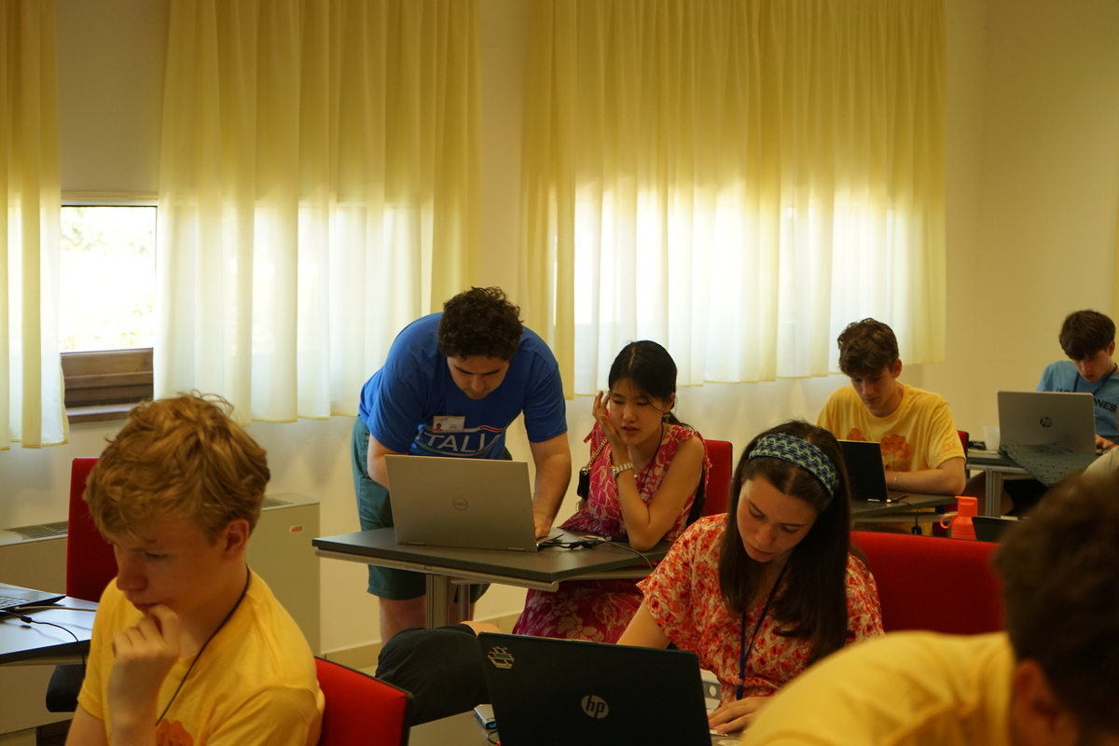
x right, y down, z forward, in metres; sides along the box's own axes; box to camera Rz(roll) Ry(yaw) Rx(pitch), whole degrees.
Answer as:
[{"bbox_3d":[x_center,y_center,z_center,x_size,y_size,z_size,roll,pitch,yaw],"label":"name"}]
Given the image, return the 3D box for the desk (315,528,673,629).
[{"bbox_3d":[-0.134,0.771,4.991,0.750,0.735,0.527,3,5,40],"label":"desk"}]

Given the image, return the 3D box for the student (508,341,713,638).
[{"bbox_3d":[0.165,0.519,5.197,0.460,1.210,0.740,3,5,40],"label":"student"}]

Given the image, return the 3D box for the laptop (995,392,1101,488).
[{"bbox_3d":[1.665,0.153,7.026,0.318,0.220,0.298,2,4,24],"label":"laptop"}]

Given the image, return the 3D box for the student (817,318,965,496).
[{"bbox_3d":[0.857,0.459,5.997,0.500,1.220,0.800,4,5,44],"label":"student"}]

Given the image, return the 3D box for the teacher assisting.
[{"bbox_3d":[-0.260,0.445,5.361,0.580,1.335,0.830,0,4,-7],"label":"teacher assisting"}]

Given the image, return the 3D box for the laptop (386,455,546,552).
[{"bbox_3d":[-0.192,0.291,4.947,0.351,0.230,0.303,1,4,18],"label":"laptop"}]

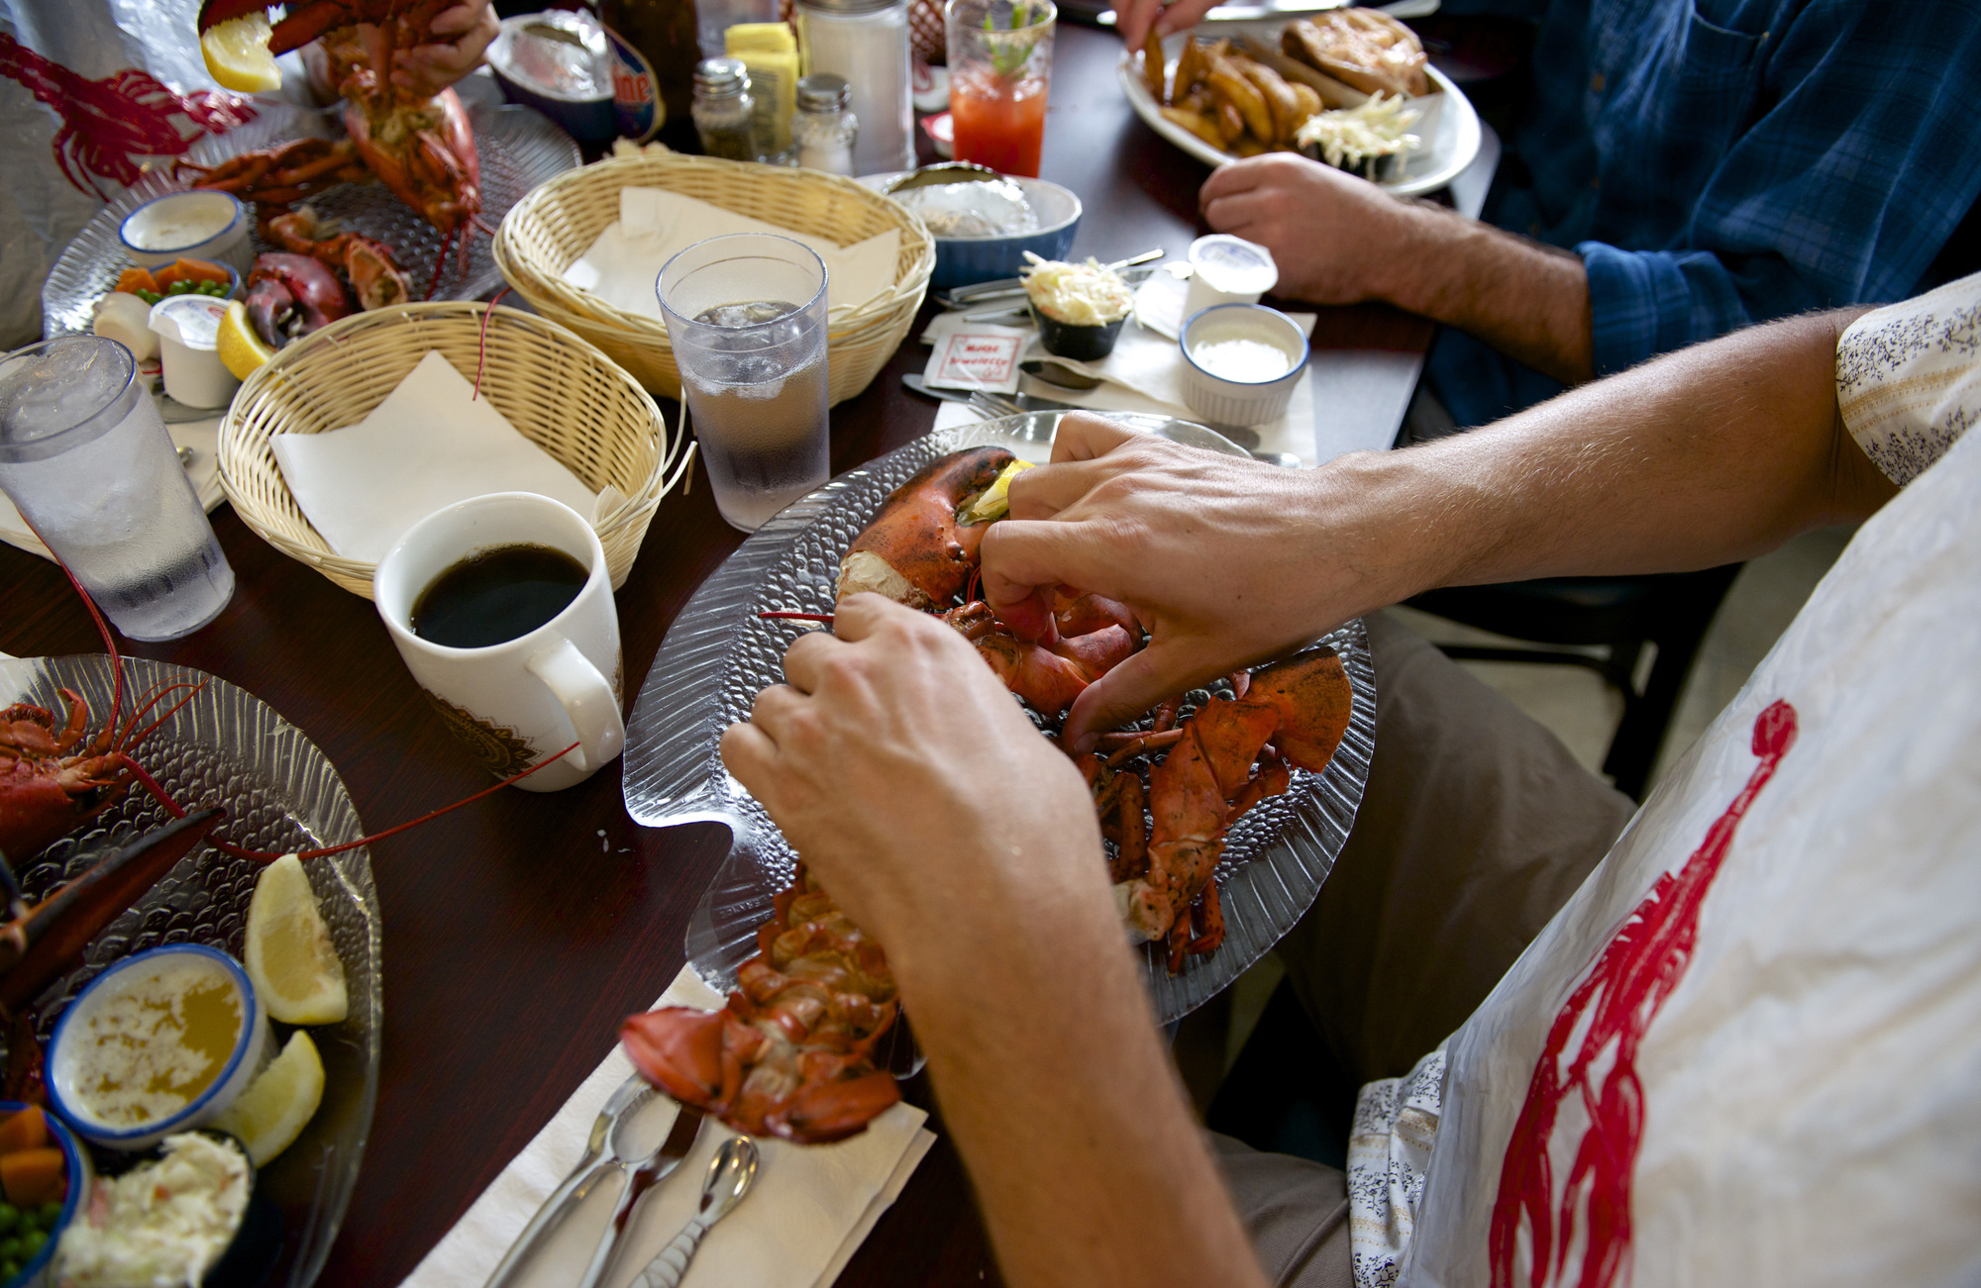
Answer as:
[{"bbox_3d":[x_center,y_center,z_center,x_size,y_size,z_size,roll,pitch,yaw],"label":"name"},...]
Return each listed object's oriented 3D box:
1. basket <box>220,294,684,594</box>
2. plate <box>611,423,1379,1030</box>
[{"bbox_3d":[-0.252,-0.076,0.633,0.230,0.072,0.177,29,55,21],"label":"basket"},{"bbox_3d":[0.018,0.016,0.590,0.302,0.026,0.379,20,53,15],"label":"plate"}]

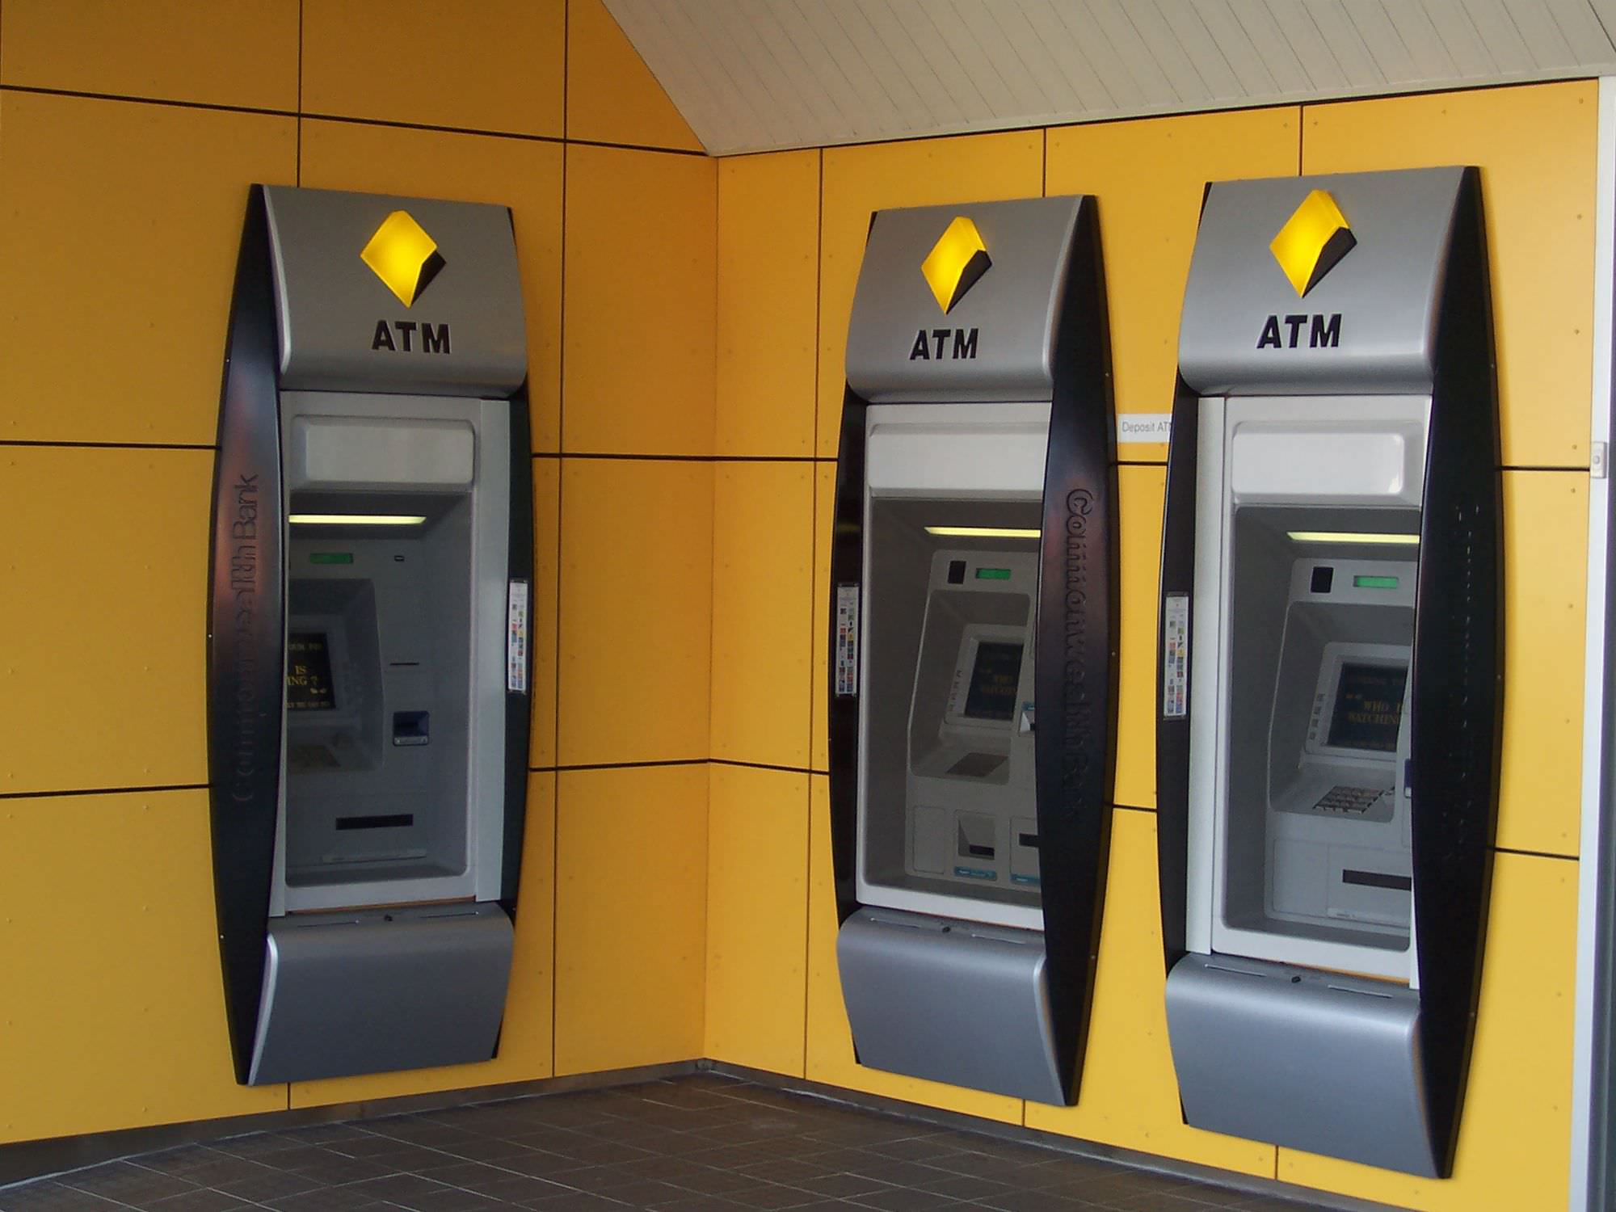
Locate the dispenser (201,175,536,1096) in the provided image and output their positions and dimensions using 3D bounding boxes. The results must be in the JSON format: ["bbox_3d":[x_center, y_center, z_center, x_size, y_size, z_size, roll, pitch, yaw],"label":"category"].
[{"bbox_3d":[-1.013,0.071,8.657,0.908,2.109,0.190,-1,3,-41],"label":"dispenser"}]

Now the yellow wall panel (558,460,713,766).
[{"bbox_3d":[-0.448,0.014,9.251,0.492,0.781,0.030,-1,3,-41],"label":"yellow wall panel"}]

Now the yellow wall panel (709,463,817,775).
[{"bbox_3d":[-0.109,0.019,9.259,0.030,0.781,0.401,-1,3,-41],"label":"yellow wall panel"}]

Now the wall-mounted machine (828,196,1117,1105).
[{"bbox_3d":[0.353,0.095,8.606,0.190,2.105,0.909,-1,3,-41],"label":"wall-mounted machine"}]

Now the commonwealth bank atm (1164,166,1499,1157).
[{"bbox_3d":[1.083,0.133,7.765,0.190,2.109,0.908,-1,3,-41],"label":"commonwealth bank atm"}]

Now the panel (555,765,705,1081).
[{"bbox_3d":[-0.461,0.802,9.280,0.492,0.778,0.030,-1,3,-41],"label":"panel"}]

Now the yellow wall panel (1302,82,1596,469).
[{"bbox_3d":[1.340,-0.684,7.576,0.030,0.780,0.780,-1,3,-41],"label":"yellow wall panel"}]

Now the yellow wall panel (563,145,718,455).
[{"bbox_3d":[-0.434,-0.775,9.222,0.492,0.778,0.030,-1,3,-41],"label":"yellow wall panel"}]

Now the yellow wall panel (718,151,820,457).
[{"bbox_3d":[-0.096,-0.770,9.230,0.030,0.780,0.401,-1,3,-41],"label":"yellow wall panel"}]

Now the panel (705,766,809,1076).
[{"bbox_3d":[-0.123,0.807,9.288,0.030,0.778,0.401,-1,3,-41],"label":"panel"}]

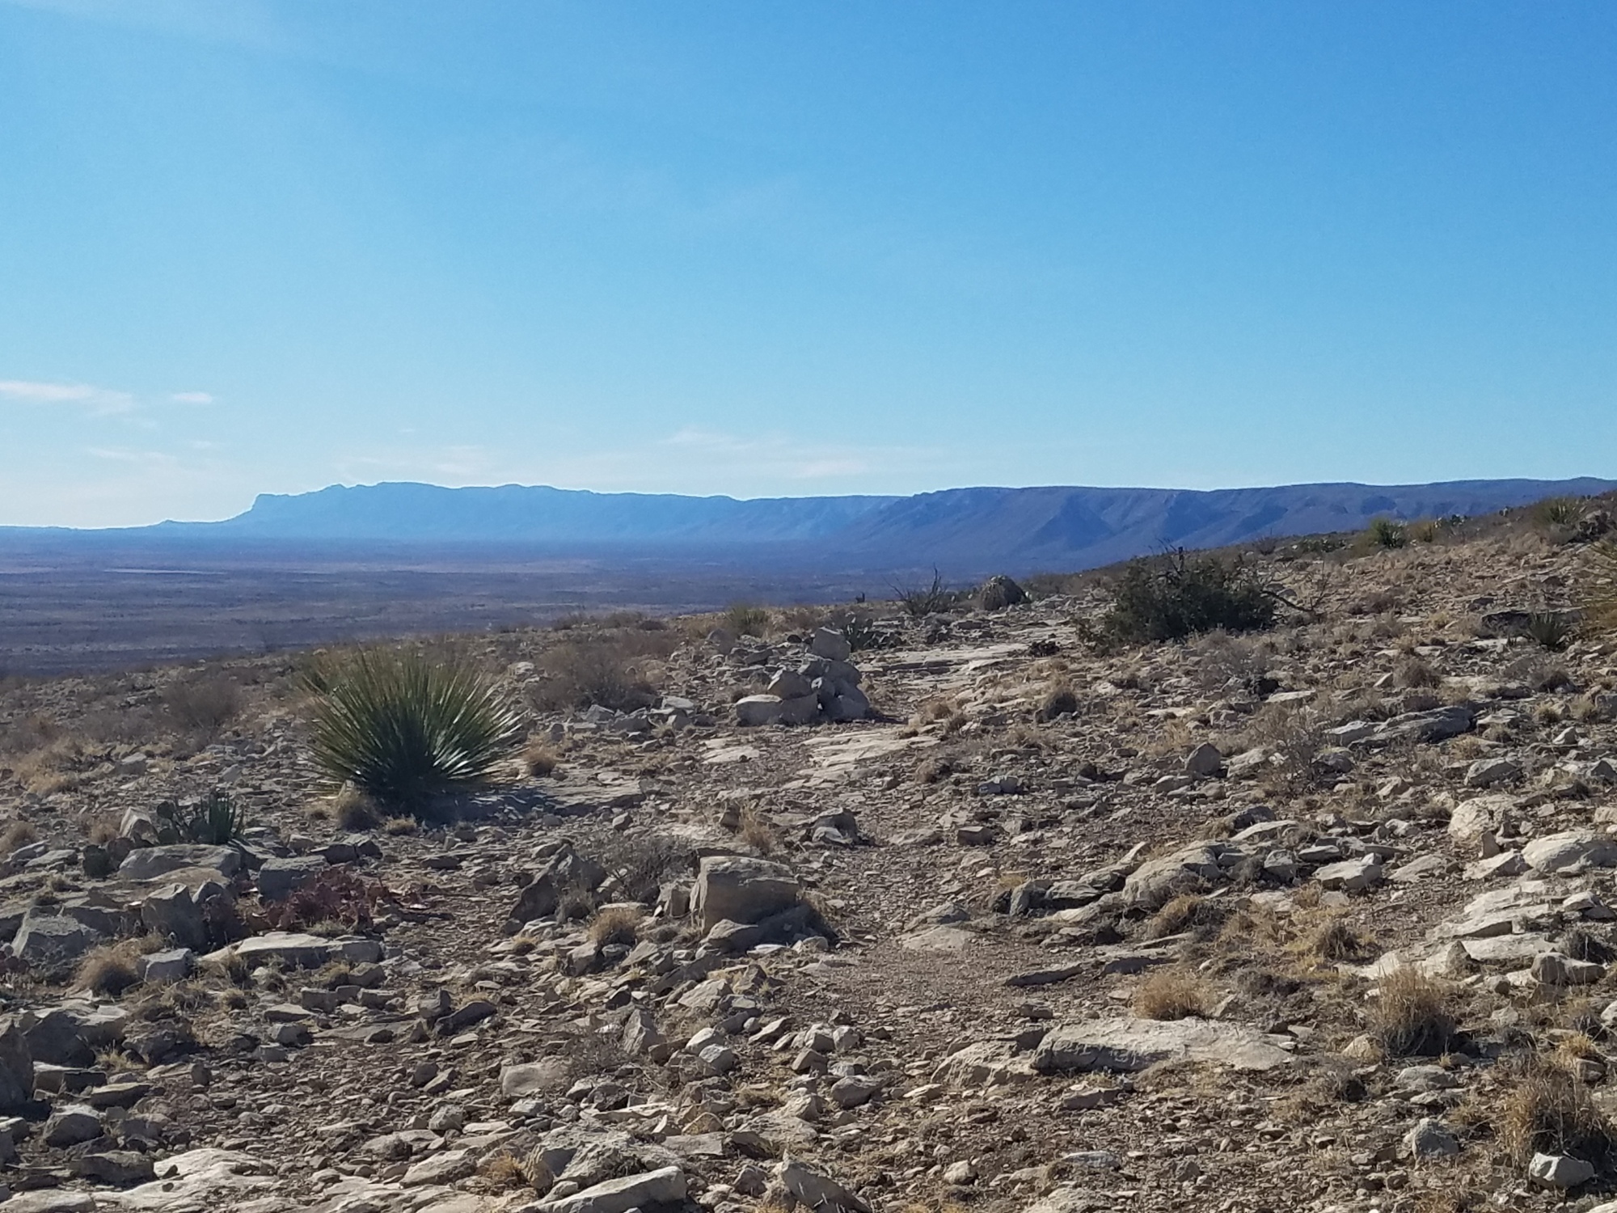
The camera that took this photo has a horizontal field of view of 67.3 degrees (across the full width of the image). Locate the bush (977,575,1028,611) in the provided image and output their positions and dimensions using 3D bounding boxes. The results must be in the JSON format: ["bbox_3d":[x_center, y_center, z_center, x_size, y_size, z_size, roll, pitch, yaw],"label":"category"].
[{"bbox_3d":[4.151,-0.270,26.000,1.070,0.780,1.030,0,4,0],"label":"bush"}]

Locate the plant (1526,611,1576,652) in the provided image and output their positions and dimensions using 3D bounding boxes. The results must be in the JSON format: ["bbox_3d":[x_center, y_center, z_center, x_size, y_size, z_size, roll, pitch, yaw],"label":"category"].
[{"bbox_3d":[8.552,0.280,14.000,0.497,0.440,0.448,2,4,31],"label":"plant"}]

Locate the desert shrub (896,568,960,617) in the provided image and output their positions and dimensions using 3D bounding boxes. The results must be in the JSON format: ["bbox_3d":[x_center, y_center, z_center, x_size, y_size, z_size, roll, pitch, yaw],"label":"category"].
[{"bbox_3d":[2.381,-0.276,24.500,1.319,0.928,1.055,0,4,6],"label":"desert shrub"}]

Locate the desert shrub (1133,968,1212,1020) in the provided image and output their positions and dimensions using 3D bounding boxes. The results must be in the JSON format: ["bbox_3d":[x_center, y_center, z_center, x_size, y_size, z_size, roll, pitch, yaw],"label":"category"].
[{"bbox_3d":[1.257,1.336,4.200,0.264,0.133,0.237,1,4,17],"label":"desert shrub"}]

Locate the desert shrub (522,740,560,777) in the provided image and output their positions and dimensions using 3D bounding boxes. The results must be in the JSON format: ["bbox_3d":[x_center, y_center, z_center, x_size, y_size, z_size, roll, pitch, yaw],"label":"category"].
[{"bbox_3d":[-2.319,1.318,10.515,0.317,0.281,0.292,0,4,0],"label":"desert shrub"}]

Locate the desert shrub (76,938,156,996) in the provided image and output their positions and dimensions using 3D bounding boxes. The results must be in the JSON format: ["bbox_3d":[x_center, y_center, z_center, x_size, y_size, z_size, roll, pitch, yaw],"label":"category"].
[{"bbox_3d":[-3.009,1.567,5.278,0.346,0.203,0.318,0,4,0],"label":"desert shrub"}]

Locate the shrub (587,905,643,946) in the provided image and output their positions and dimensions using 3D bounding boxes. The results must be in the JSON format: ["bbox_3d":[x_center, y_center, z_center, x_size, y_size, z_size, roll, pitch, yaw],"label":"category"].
[{"bbox_3d":[-0.859,1.418,5.399,0.241,0.148,0.222,0,4,0],"label":"shrub"}]

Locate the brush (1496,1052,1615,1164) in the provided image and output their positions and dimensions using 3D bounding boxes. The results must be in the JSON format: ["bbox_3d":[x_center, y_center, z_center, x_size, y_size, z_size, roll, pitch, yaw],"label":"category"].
[{"bbox_3d":[1.906,1.273,3.100,0.255,0.234,0.230,2,5,32],"label":"brush"}]

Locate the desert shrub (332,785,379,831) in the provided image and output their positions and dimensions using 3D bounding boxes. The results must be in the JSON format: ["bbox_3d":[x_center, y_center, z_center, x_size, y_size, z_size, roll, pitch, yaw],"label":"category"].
[{"bbox_3d":[-3.229,1.438,8.670,0.334,0.293,0.307,0,4,0],"label":"desert shrub"}]

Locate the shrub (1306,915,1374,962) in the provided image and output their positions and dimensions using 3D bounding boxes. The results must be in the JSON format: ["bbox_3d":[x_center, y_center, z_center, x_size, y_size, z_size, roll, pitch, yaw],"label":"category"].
[{"bbox_3d":[2.011,1.252,4.600,0.237,0.140,0.213,2,4,24],"label":"shrub"}]

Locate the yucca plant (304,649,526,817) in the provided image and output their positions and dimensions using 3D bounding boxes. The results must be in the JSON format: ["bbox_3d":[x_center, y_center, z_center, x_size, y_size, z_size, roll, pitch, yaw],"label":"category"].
[{"bbox_3d":[-2.916,0.931,9.000,1.629,1.122,1.499,0,4,0],"label":"yucca plant"}]

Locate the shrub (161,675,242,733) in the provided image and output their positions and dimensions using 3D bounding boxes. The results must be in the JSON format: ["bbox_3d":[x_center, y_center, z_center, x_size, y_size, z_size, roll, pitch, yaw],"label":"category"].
[{"bbox_3d":[-7.747,1.241,15.500,1.032,0.663,0.949,0,4,0],"label":"shrub"}]

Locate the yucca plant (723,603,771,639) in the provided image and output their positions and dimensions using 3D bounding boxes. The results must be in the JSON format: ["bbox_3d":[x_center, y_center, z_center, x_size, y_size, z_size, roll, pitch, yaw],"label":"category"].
[{"bbox_3d":[-1.300,0.279,25.500,1.034,0.710,0.952,0,4,0],"label":"yucca plant"}]

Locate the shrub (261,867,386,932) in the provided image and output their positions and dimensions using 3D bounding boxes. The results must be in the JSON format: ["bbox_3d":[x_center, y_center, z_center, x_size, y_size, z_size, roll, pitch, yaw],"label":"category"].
[{"bbox_3d":[-2.432,1.469,6.089,0.627,0.264,0.439,0,4,0],"label":"shrub"}]

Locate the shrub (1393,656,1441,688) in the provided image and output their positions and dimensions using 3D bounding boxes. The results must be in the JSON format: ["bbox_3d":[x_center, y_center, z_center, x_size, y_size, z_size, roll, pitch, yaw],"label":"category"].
[{"bbox_3d":[5.870,0.634,11.720,0.463,0.282,0.426,0,4,0],"label":"shrub"}]

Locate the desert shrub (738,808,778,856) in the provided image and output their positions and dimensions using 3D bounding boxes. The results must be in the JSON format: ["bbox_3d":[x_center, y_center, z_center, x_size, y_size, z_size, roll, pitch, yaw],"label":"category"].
[{"bbox_3d":[-0.286,1.277,6.880,0.222,0.249,0.204,0,4,0],"label":"desert shrub"}]

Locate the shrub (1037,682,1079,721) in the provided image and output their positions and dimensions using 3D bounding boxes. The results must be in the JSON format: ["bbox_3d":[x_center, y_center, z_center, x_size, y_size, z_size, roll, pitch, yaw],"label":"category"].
[{"bbox_3d":[2.350,0.890,11.410,0.392,0.345,0.360,0,4,0],"label":"shrub"}]

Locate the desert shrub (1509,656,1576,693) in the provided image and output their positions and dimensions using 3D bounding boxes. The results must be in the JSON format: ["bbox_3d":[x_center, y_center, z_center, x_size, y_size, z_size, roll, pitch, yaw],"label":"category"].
[{"bbox_3d":[6.644,0.613,11.000,0.519,0.295,0.441,2,4,31],"label":"desert shrub"}]

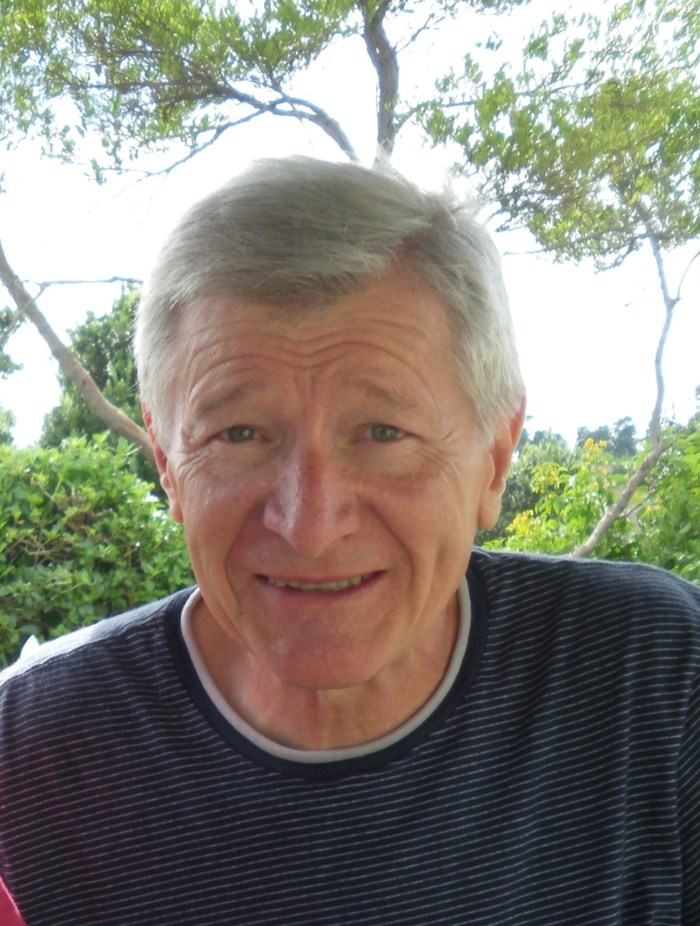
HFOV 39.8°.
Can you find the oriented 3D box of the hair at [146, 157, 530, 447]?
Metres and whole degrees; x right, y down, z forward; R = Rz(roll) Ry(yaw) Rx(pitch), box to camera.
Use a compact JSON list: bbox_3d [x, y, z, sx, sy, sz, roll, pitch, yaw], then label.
[{"bbox_3d":[-0.008,-0.079,0.510,0.197,0.165,0.190,0,9,6],"label":"hair"}]

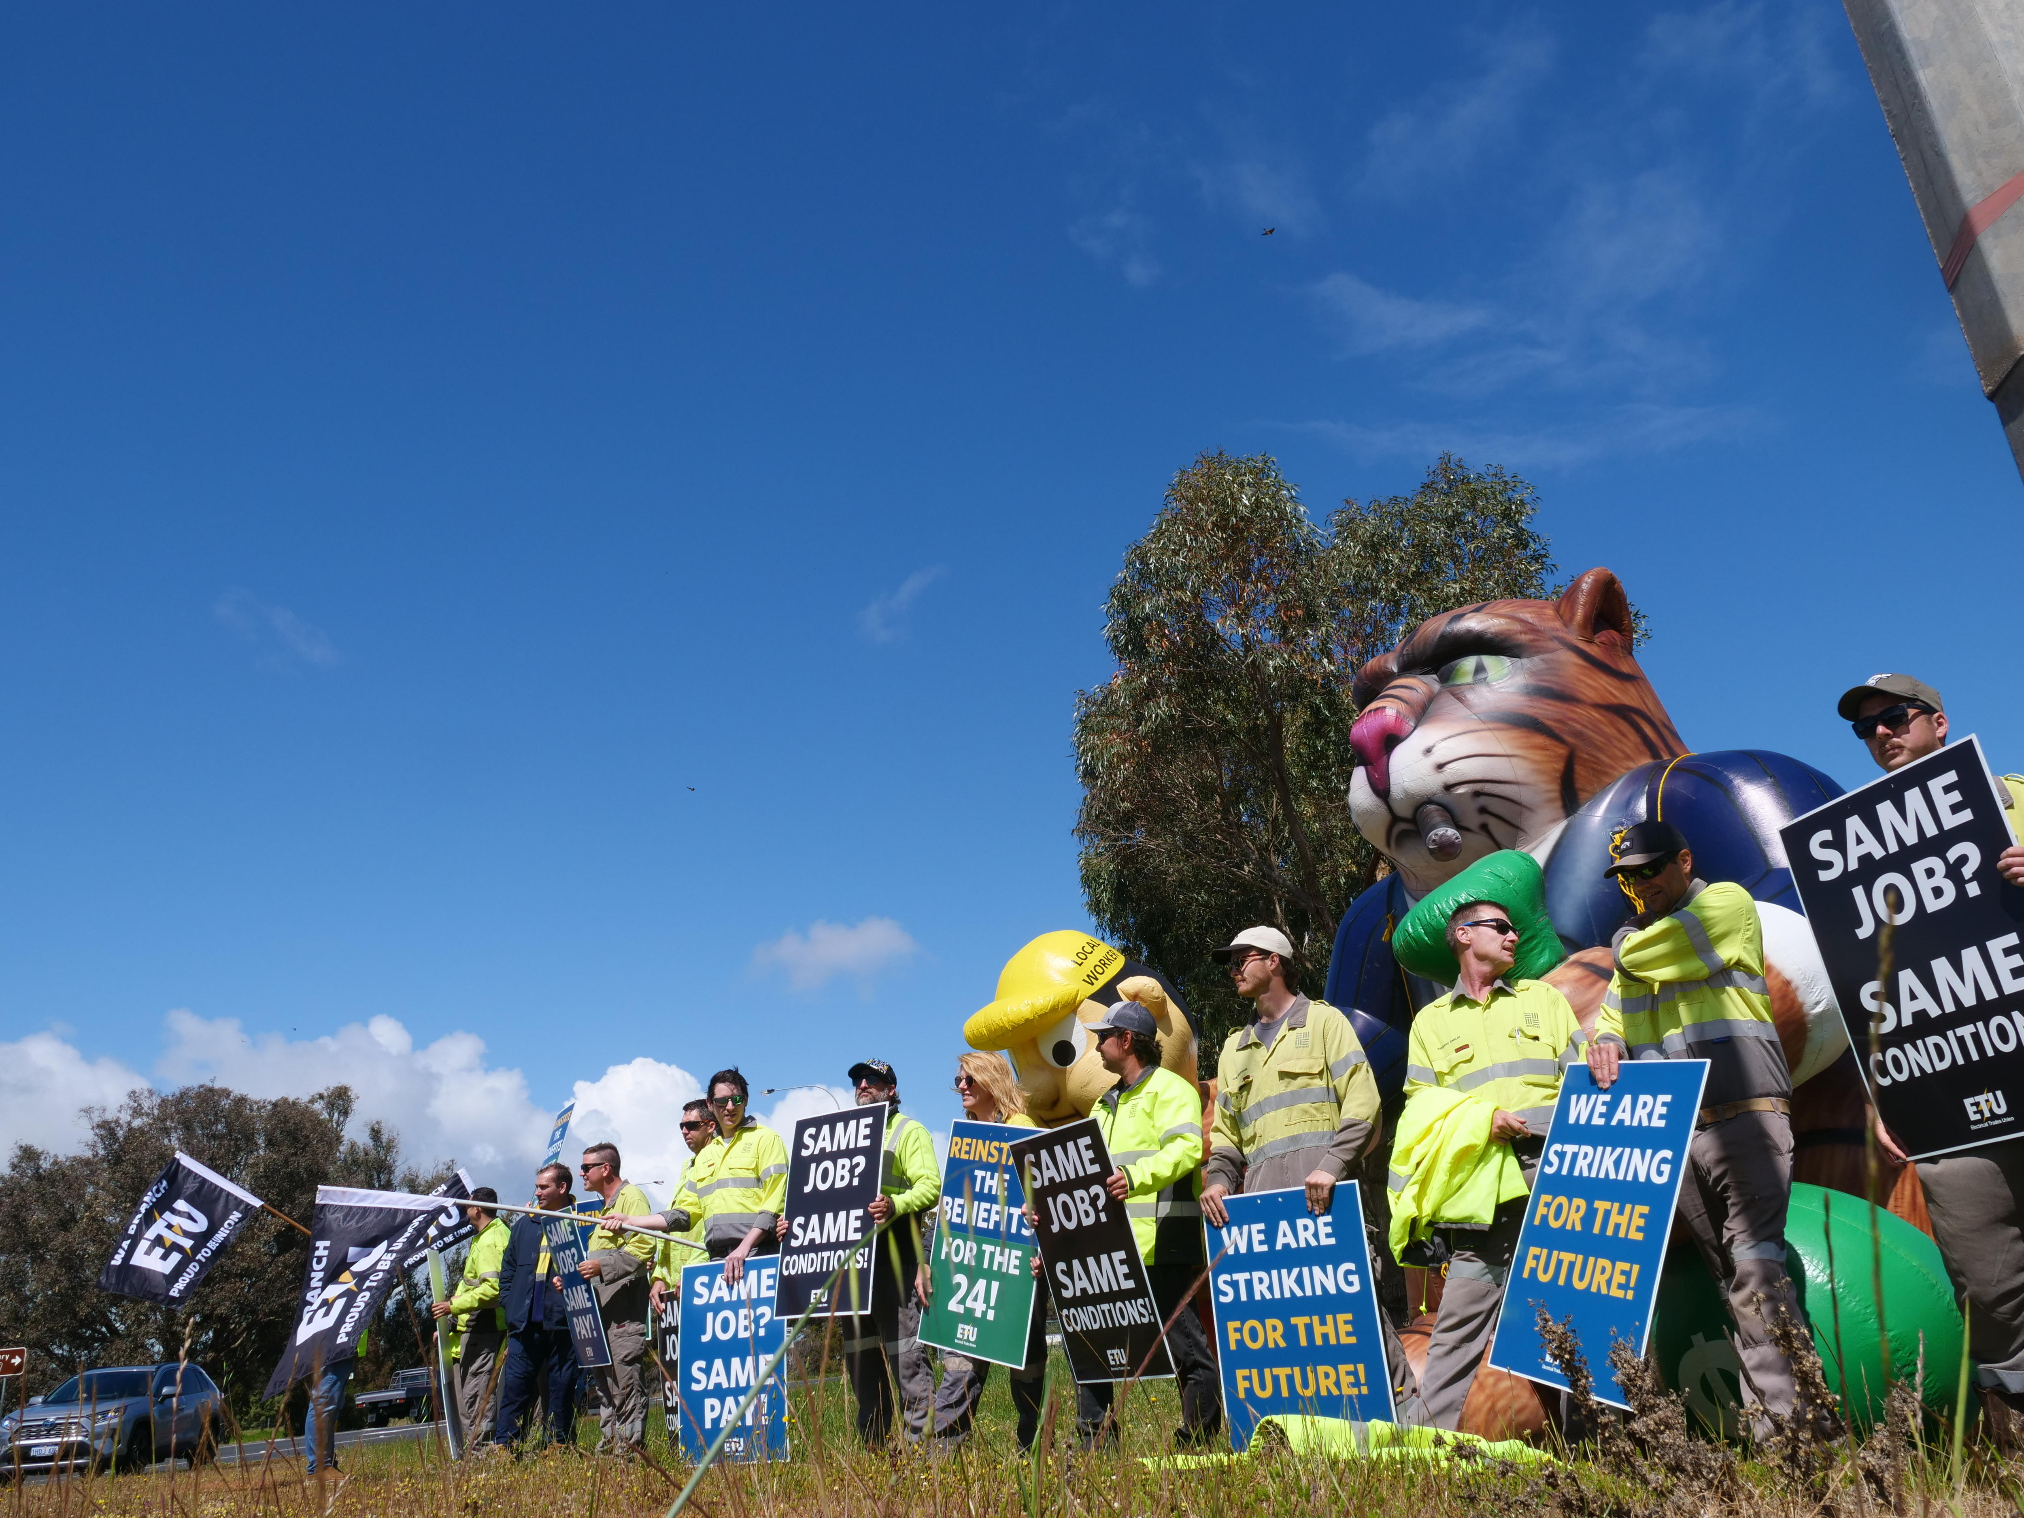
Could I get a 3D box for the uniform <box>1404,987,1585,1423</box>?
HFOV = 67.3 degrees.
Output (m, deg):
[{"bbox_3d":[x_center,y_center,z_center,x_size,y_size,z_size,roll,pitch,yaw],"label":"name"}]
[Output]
[{"bbox_3d":[1.624,1.470,5.170,0.620,1.490,0.460,-15,-27,30],"label":"uniform"}]

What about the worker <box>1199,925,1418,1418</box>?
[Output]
[{"bbox_3d":[1.075,1.505,5.664,0.640,1.820,0.450,-20,-27,36],"label":"worker"}]

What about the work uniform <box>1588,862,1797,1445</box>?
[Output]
[{"bbox_3d":[2.027,1.130,4.455,0.480,1.600,0.580,5,-23,-20],"label":"work uniform"}]

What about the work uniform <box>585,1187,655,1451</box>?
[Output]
[{"bbox_3d":[-2.376,3.361,9.229,0.460,1.580,0.500,8,-24,-26],"label":"work uniform"}]

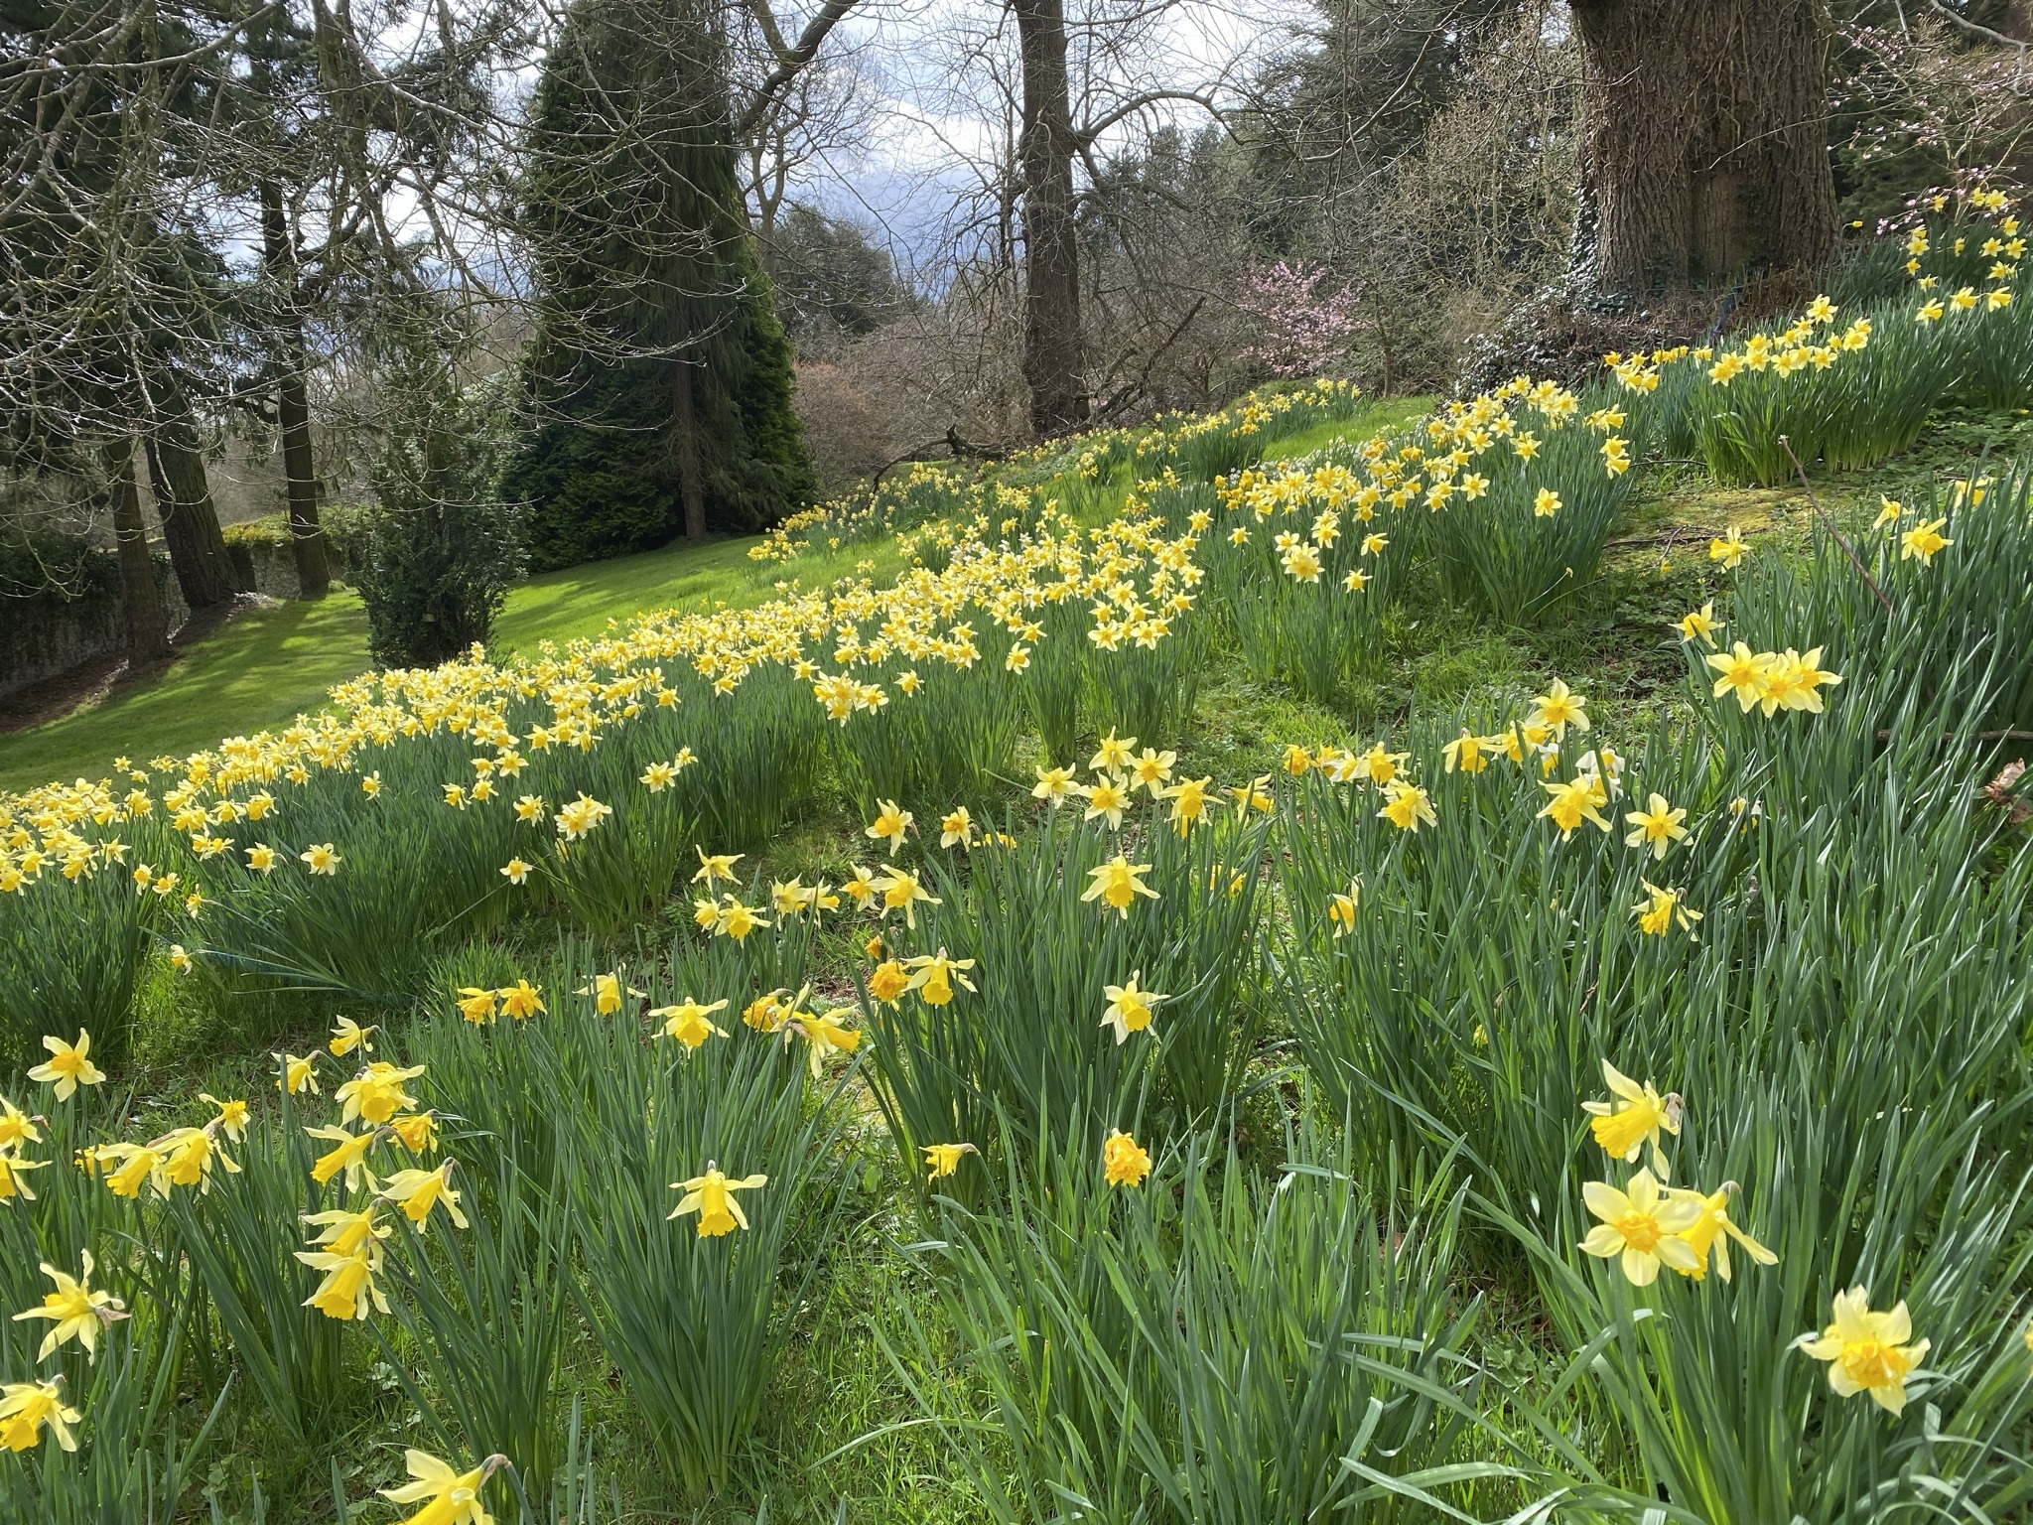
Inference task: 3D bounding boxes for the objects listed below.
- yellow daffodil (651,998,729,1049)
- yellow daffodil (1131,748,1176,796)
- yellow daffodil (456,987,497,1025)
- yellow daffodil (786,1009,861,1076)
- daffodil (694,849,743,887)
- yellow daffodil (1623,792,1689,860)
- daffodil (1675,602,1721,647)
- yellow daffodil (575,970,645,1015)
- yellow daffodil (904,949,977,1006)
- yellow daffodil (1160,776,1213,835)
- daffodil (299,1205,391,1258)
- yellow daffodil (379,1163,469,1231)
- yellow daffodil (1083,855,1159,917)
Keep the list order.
[{"bbox_3d":[-0.370,0.298,1.740,0.089,0.086,0.060,-4,37,-13],"label":"yellow daffodil"},{"bbox_3d":[0.215,0.014,2.400,0.076,0.076,0.050,-2,11,9],"label":"yellow daffodil"},{"bbox_3d":[-0.782,0.347,2.220,0.072,0.070,0.060,1,39,24],"label":"yellow daffodil"},{"bbox_3d":[-0.203,0.293,1.600,0.070,0.076,0.078,22,10,6],"label":"yellow daffodil"},{"bbox_3d":[-0.475,0.167,2.430,0.078,0.066,0.050,-2,0,6],"label":"daffodil"},{"bbox_3d":[0.741,0.074,1.770,0.078,0.077,0.050,-3,6,2],"label":"yellow daffodil"},{"bbox_3d":[1.113,-0.229,2.500,0.055,0.080,0.082,9,5,-32],"label":"daffodil"},{"bbox_3d":[-0.524,0.291,1.970,0.085,0.083,0.060,-4,45,-5],"label":"yellow daffodil"},{"bbox_3d":[-0.088,0.245,1.730,0.081,0.068,0.060,-2,32,6],"label":"yellow daffodil"},{"bbox_3d":[0.262,0.051,2.350,0.085,0.083,0.060,-2,43,6],"label":"yellow daffodil"},{"bbox_3d":[-0.624,0.438,1.420,0.078,0.068,0.065,3,29,44],"label":"daffodil"},{"bbox_3d":[-0.553,0.400,1.430,0.085,0.080,0.065,0,40,16],"label":"yellow daffodil"},{"bbox_3d":[0.123,0.147,1.790,0.091,0.088,0.060,0,38,4],"label":"yellow daffodil"}]

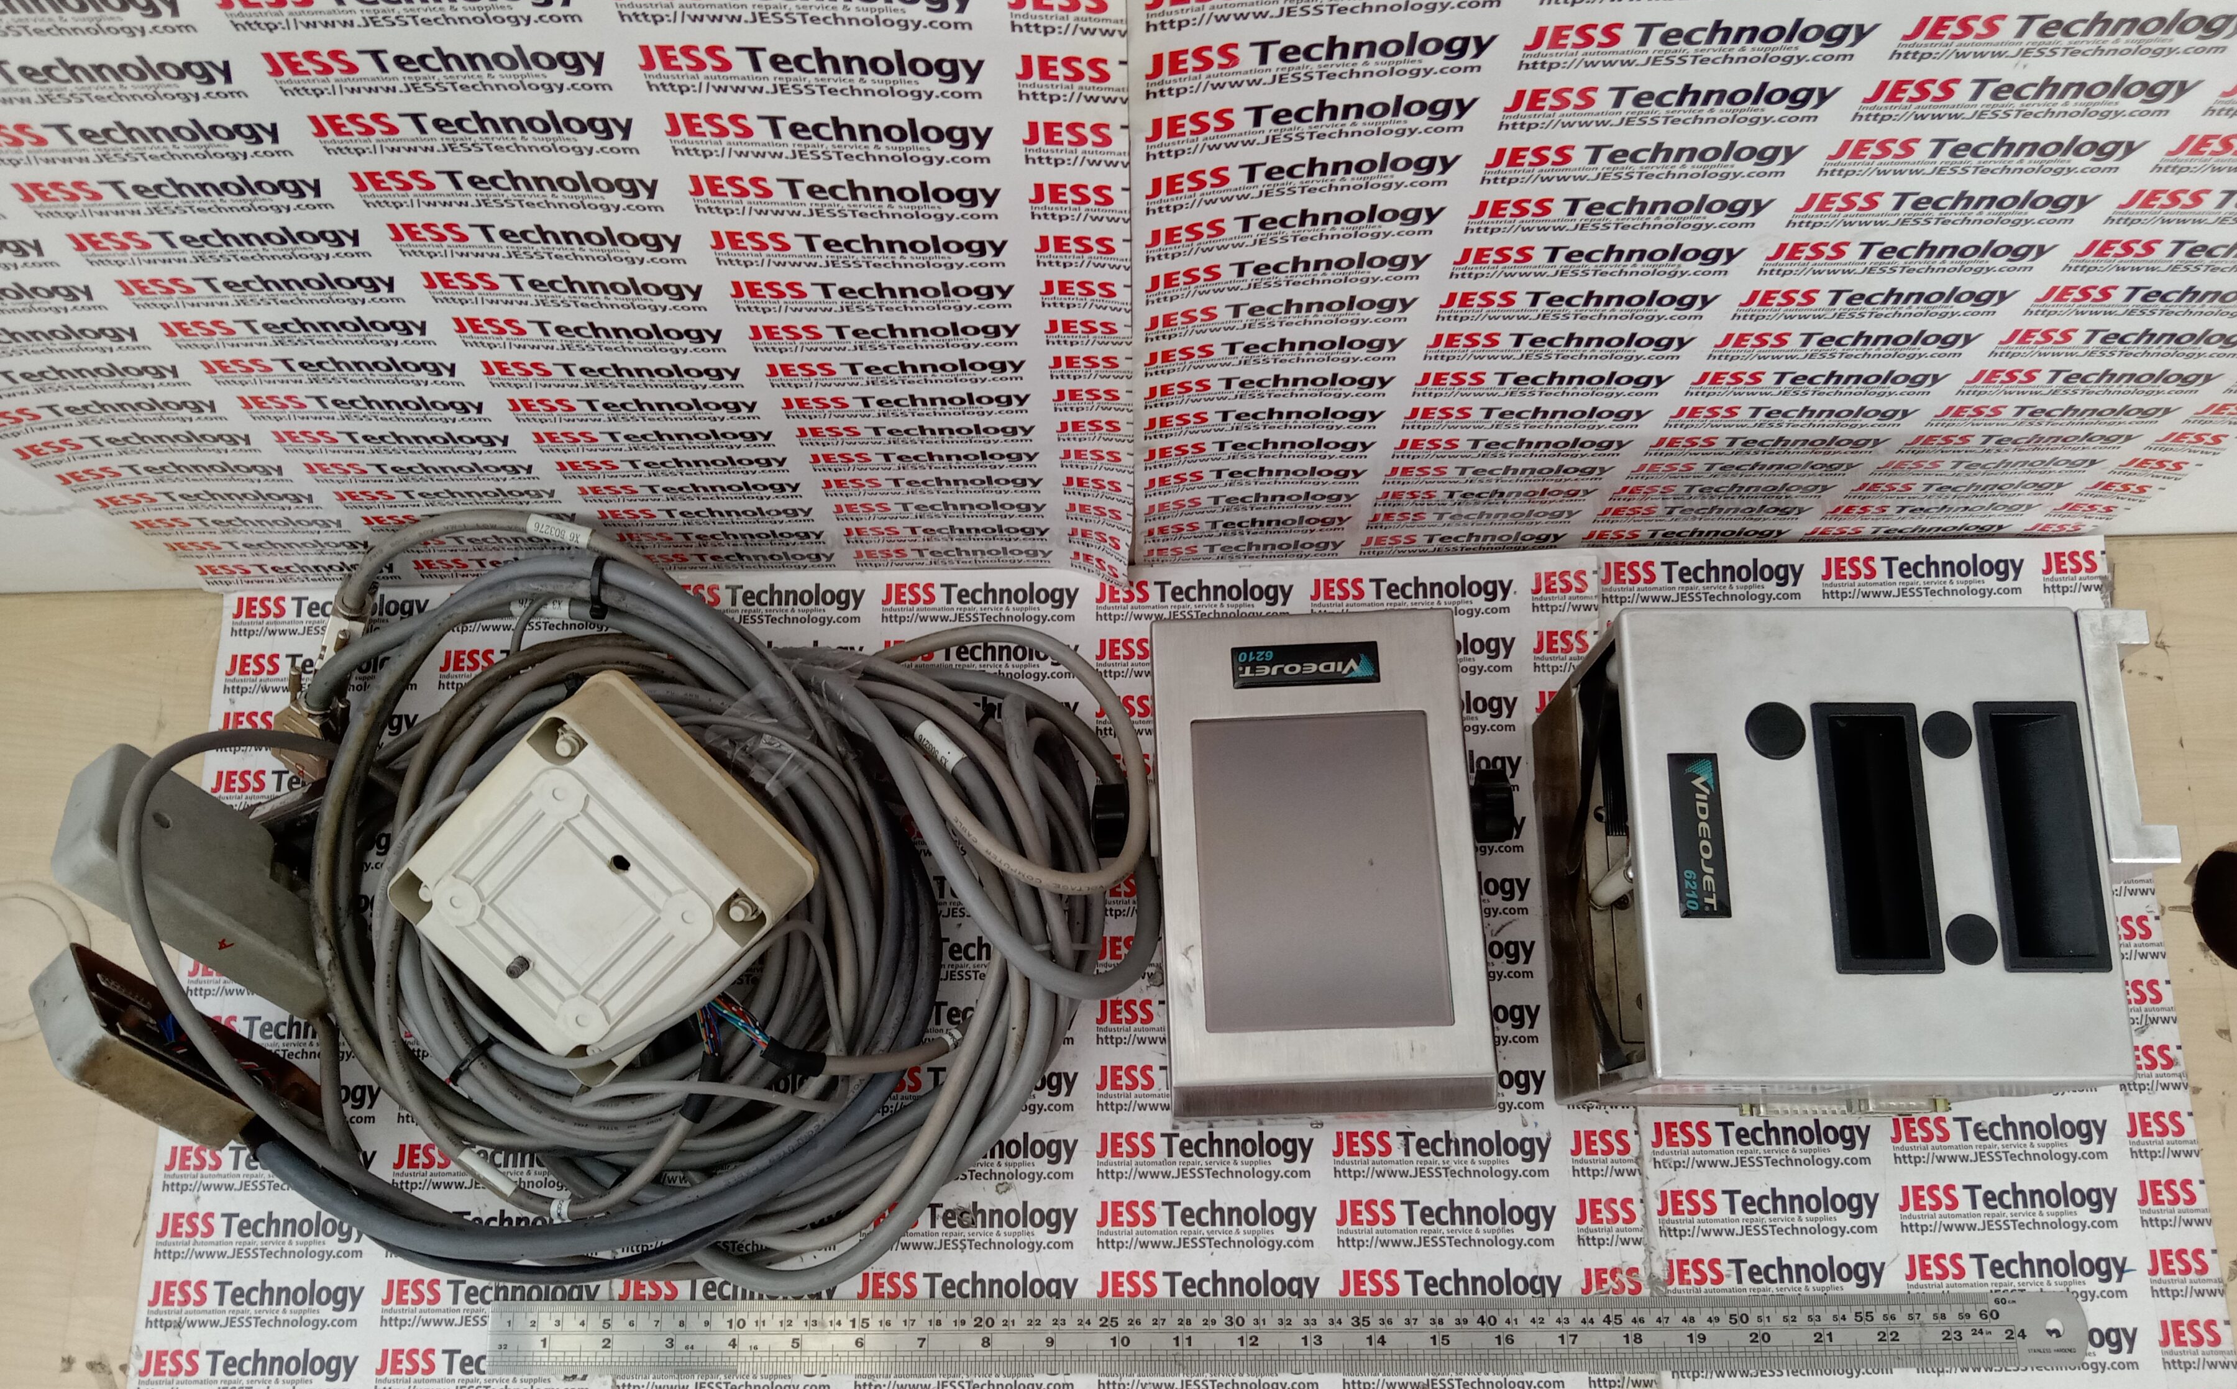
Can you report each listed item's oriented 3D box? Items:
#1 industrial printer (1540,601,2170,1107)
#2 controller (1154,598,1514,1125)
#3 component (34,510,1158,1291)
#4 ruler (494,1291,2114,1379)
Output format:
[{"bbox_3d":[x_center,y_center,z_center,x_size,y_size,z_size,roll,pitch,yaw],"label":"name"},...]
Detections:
[{"bbox_3d":[0.274,0.069,0.643,0.187,0.147,0.167,0,73,1],"label":"industrial printer"},{"bbox_3d":[0.078,0.074,0.682,0.119,0.077,0.193,-3,73,1],"label":"controller"},{"bbox_3d":[-0.211,0.078,0.663,0.457,0.124,0.306,0,73,1],"label":"component"},{"bbox_3d":[0.065,0.254,0.668,0.636,0.002,0.029,-1,73,1],"label":"ruler"}]

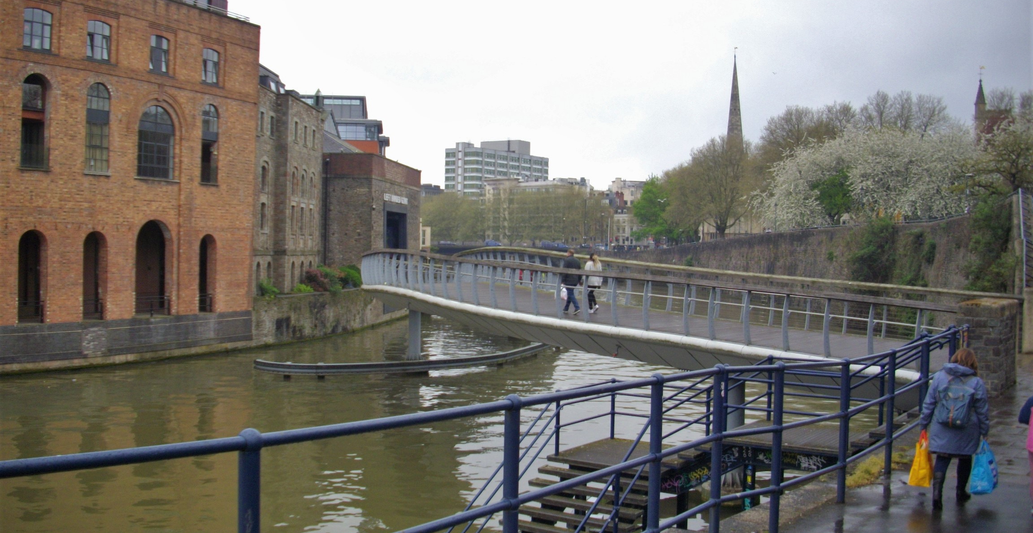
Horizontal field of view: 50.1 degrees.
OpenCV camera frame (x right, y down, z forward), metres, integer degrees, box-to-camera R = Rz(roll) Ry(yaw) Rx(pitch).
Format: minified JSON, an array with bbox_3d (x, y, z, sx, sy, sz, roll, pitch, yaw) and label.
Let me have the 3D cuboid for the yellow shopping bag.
[{"bbox_3d":[3.943,1.871,10.800,0.200,0.555,0.310,1,1,15],"label":"yellow shopping bag"}]

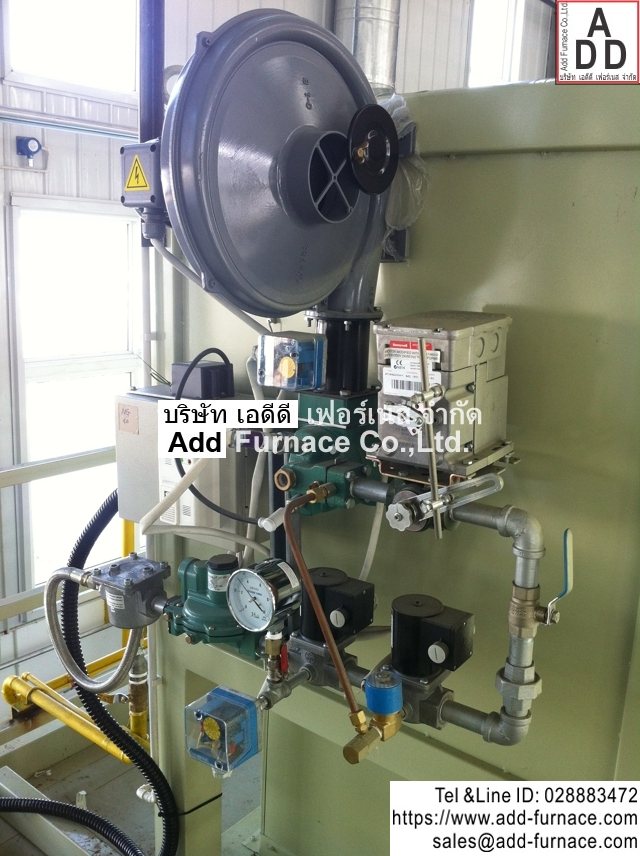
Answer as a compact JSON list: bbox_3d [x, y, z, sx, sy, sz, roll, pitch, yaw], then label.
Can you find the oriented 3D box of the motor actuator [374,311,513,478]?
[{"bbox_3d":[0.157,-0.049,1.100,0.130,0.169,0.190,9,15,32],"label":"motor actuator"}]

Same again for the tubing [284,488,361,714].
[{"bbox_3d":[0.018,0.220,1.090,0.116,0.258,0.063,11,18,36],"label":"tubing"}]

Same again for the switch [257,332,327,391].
[{"bbox_3d":[-0.040,-0.100,1.282,0.072,0.073,0.070,11,18,36],"label":"switch"}]

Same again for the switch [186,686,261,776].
[{"bbox_3d":[-0.132,0.410,1.180,0.072,0.074,0.067,10,18,36],"label":"switch"}]

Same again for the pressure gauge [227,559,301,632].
[{"bbox_3d":[-0.074,0.221,1.156,0.083,0.083,0.057,11,18,36],"label":"pressure gauge"}]

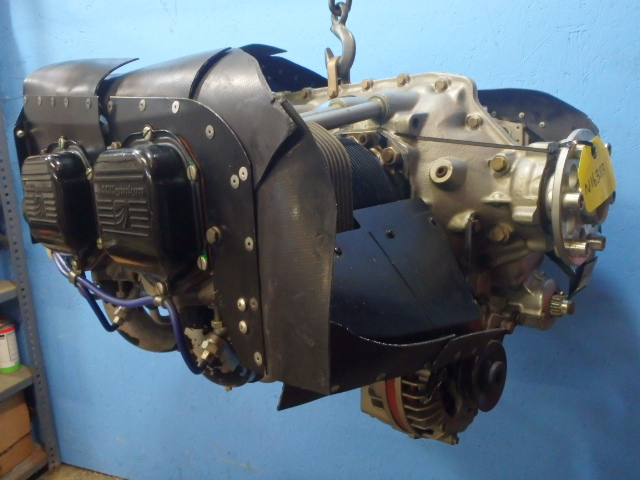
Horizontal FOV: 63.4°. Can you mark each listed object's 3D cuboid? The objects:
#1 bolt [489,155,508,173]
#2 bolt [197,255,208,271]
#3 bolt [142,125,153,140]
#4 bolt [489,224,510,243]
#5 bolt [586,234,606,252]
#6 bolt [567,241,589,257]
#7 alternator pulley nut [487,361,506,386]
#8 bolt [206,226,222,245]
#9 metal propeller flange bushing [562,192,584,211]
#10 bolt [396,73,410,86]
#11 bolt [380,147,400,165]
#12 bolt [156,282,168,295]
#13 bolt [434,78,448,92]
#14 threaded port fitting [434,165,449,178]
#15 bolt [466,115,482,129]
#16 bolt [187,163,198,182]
[{"bbox_3d":[0.190,-0.081,0.550,0.018,0.018,0.010,6,14,42],"label":"bolt"},{"bbox_3d":[-0.099,0.019,0.434,0.012,0.012,0.006,6,14,42],"label":"bolt"},{"bbox_3d":[-0.153,-0.095,0.459,0.012,0.012,0.007,6,14,42],"label":"bolt"},{"bbox_3d":[0.204,-0.008,0.588,0.018,0.018,0.014,6,12,42],"label":"bolt"},{"bbox_3d":[0.315,0.004,0.590,0.017,0.017,0.017,6,14,42],"label":"bolt"},{"bbox_3d":[0.265,0.009,0.535,0.020,0.016,0.016,6,12,42],"label":"bolt"},{"bbox_3d":[0.177,0.133,0.517,0.010,0.025,0.025,6,12,43],"label":"alternator pulley nut"},{"bbox_3d":[-0.090,-0.004,0.440,0.015,0.015,0.008,6,14,42],"label":"bolt"},{"bbox_3d":[0.254,-0.038,0.518,0.017,0.017,0.017,6,14,42],"label":"metal propeller flange bushing"},{"bbox_3d":[0.107,-0.207,0.668,0.015,0.015,0.010,6,12,42],"label":"bolt"},{"bbox_3d":[0.088,-0.106,0.648,0.019,0.019,0.012,6,12,42],"label":"bolt"},{"bbox_3d":[-0.137,0.042,0.450,0.011,0.011,0.006,6,12,42],"label":"bolt"},{"bbox_3d":[0.148,-0.188,0.631,0.016,0.016,0.010,6,12,42],"label":"bolt"},{"bbox_3d":[0.135,-0.076,0.574,0.014,0.014,0.008,6,-4,43],"label":"threaded port fitting"},{"bbox_3d":[0.181,-0.139,0.605,0.017,0.017,0.010,6,12,42],"label":"bolt"},{"bbox_3d":[-0.098,-0.052,0.396,0.011,0.011,0.006,6,12,42],"label":"bolt"}]

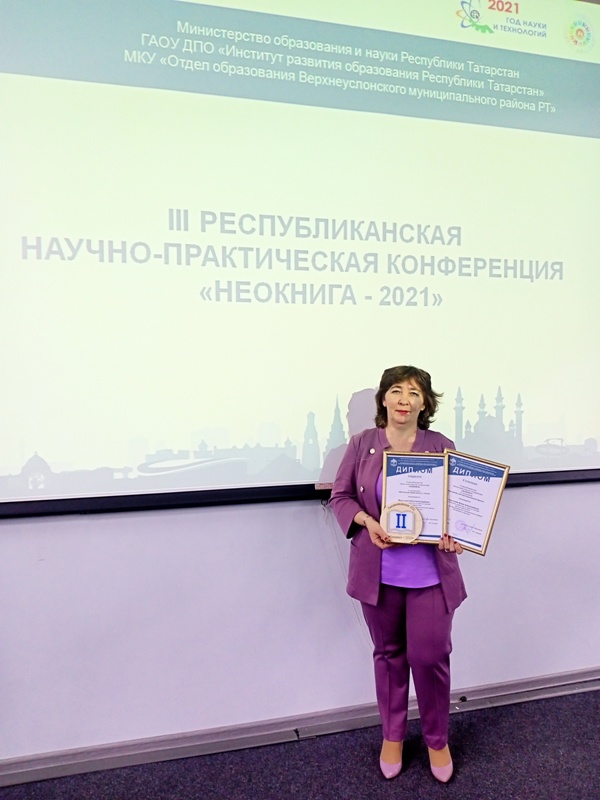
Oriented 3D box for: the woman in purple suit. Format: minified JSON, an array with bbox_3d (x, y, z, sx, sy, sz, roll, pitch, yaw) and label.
[{"bbox_3d":[0.387,0.645,2.540,0.530,1.580,0.410,0,1,8],"label":"woman in purple suit"}]

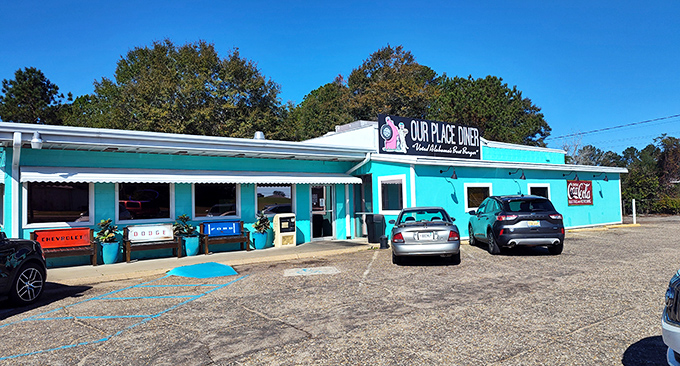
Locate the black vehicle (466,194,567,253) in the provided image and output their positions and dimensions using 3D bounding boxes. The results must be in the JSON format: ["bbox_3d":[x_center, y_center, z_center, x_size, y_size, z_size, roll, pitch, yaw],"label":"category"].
[{"bbox_3d":[5.130,1.165,13.580,1.930,1.670,4.580,-1,-3,6],"label":"black vehicle"}]

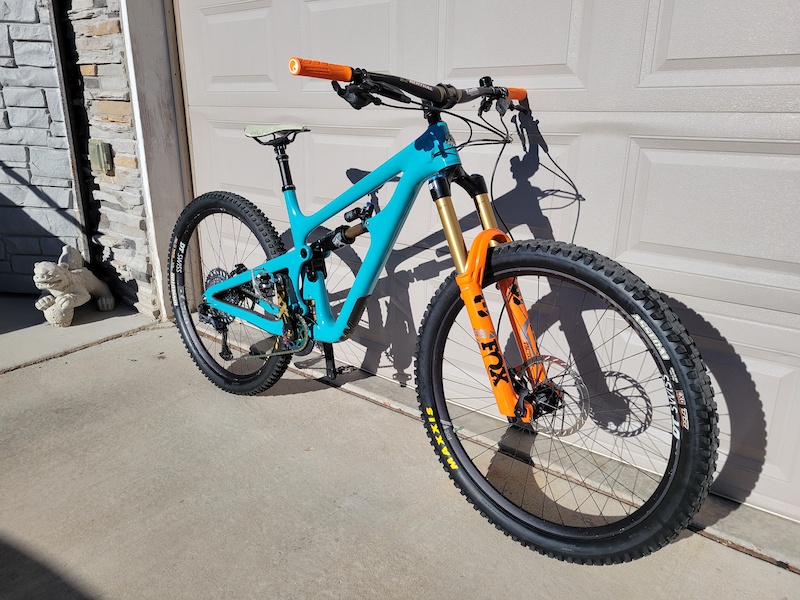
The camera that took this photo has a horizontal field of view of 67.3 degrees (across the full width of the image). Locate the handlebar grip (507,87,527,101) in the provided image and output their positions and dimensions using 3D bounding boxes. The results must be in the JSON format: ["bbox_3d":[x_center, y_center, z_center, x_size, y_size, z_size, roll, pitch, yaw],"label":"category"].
[{"bbox_3d":[0.321,-0.571,1.663,0.034,0.034,0.126,13,24,34],"label":"handlebar grip"}]

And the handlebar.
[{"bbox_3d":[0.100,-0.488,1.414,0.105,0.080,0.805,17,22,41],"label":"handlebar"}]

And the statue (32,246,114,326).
[{"bbox_3d":[-1.572,-0.073,2.876,0.250,0.356,0.360,3,18,7],"label":"statue"}]

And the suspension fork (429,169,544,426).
[{"bbox_3d":[0.236,-0.030,1.410,0.190,0.610,0.123,-15,-1,-44],"label":"suspension fork"}]

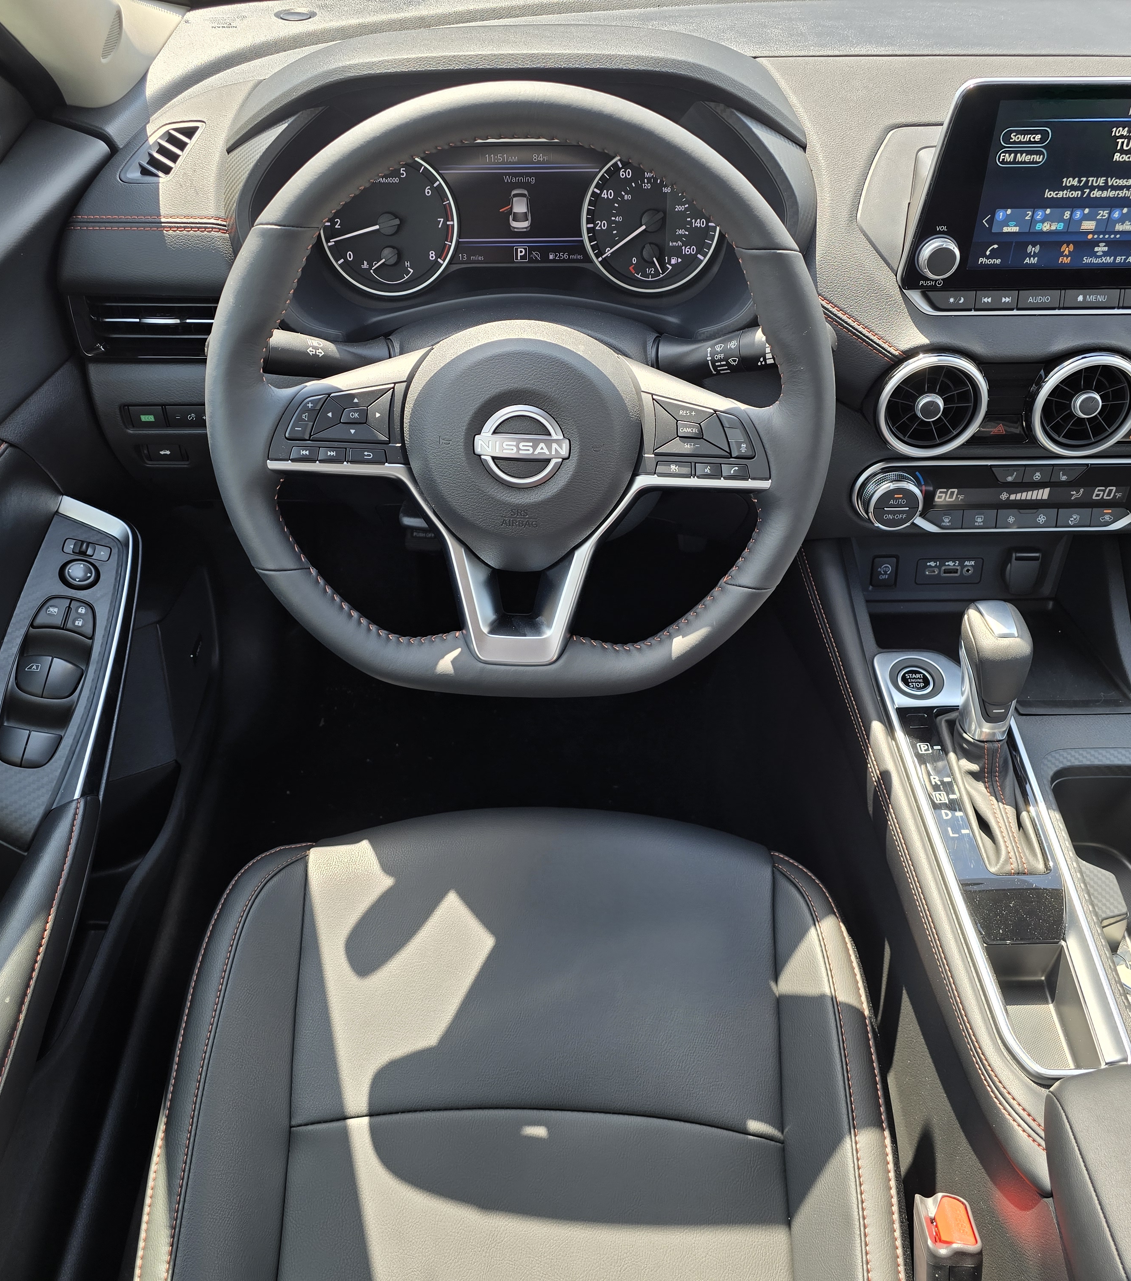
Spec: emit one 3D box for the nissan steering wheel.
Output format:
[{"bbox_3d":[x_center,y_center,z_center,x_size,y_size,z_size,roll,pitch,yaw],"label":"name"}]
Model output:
[{"bbox_3d":[-0.026,-0.147,0.692,0.372,0.360,0.090,2,1,-2],"label":"nissan steering wheel"}]

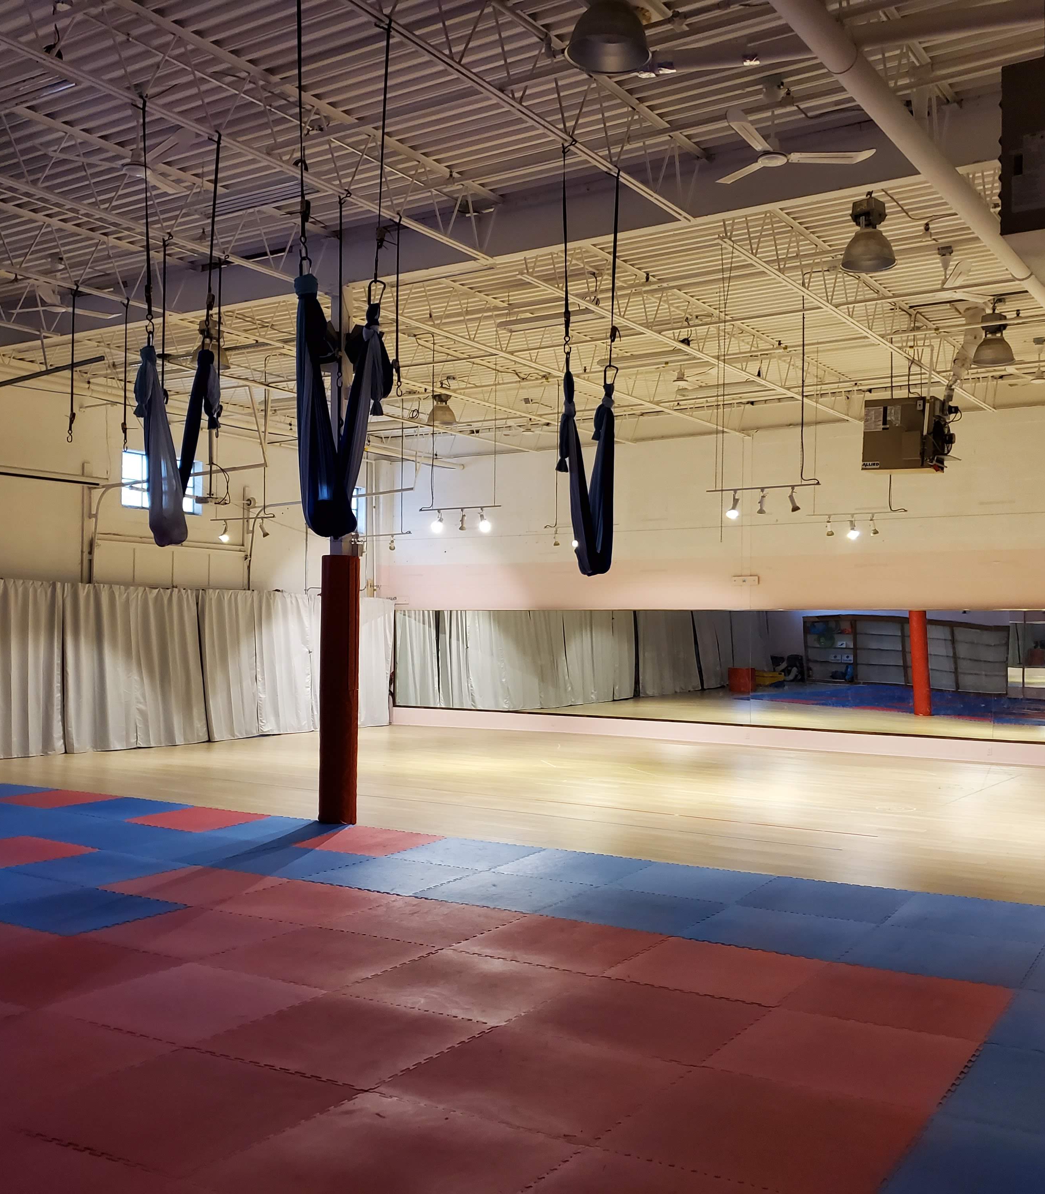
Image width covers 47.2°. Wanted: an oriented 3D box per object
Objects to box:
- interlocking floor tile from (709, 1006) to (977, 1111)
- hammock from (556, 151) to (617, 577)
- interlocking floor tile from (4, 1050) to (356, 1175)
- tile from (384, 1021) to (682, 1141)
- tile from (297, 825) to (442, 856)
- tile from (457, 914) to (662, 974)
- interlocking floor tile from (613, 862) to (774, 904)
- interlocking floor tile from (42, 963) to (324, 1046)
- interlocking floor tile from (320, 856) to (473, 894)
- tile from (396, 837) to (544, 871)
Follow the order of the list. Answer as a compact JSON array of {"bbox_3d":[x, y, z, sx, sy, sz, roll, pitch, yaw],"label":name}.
[{"bbox_3d":[1.438,2.029,5.286,1.000,0.025,1.000,0,-2,30],"label":"interlocking floor tile"},{"bbox_3d":[0.454,-1.586,8.242,0.200,2.891,0.620,0,-2,33],"label":"hammock"},{"bbox_3d":[-1.308,1.973,4.593,1.000,0.025,1.000,0,-2,31],"label":"interlocking floor tile"},{"bbox_3d":[0.059,2.001,4.931,1.000,0.025,1.000,0,-2,31],"label":"tile"},{"bbox_3d":[-1.342,2.150,10.419,1.000,0.030,1.000,0,-2,30],"label":"tile"},{"bbox_3d":[0.238,2.073,7.136,1.000,0.030,1.000,0,-2,30],"label":"tile"},{"bbox_3d":[1.231,2.102,8.764,0.987,0.030,0.987,0,-2,31],"label":"interlocking floor tile"},{"bbox_3d":[-1.622,1.976,5.826,0.987,0.030,0.987,0,-2,31],"label":"interlocking floor tile"},{"bbox_3d":[-0.980,2.111,9.014,1.000,0.025,1.000,0,-2,31],"label":"interlocking floor tile"},{"bbox_3d":[-0.471,2.111,9.775,0.987,0.030,0.987,0,-2,31],"label":"tile"}]

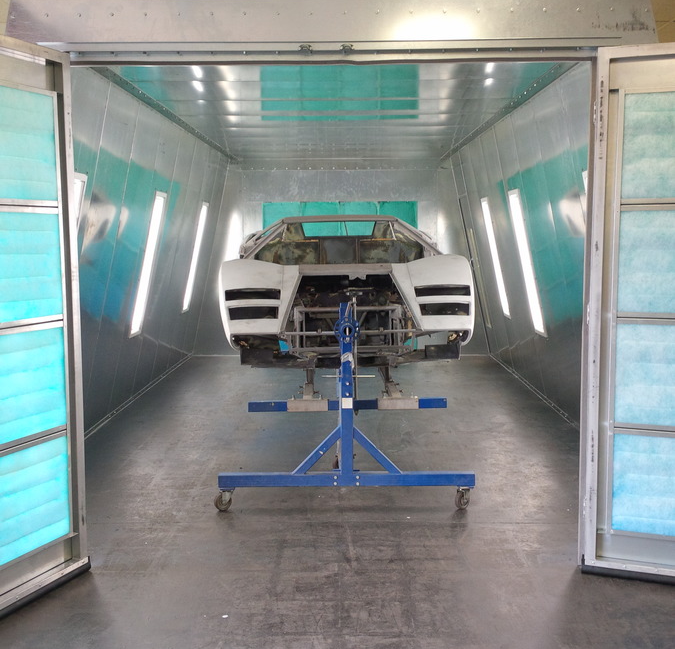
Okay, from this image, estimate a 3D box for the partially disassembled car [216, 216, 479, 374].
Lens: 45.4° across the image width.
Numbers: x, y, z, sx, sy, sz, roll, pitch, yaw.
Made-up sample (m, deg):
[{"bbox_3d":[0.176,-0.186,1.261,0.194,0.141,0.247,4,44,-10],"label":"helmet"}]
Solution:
[{"bbox_3d":[0.038,-0.395,7.018,1.970,1.070,4.100,-1,6,-2],"label":"partially disassembled car"}]

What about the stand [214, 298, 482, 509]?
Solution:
[{"bbox_3d":[0.045,0.419,4.984,1.490,1.230,0.900,0,6,-2],"label":"stand"}]

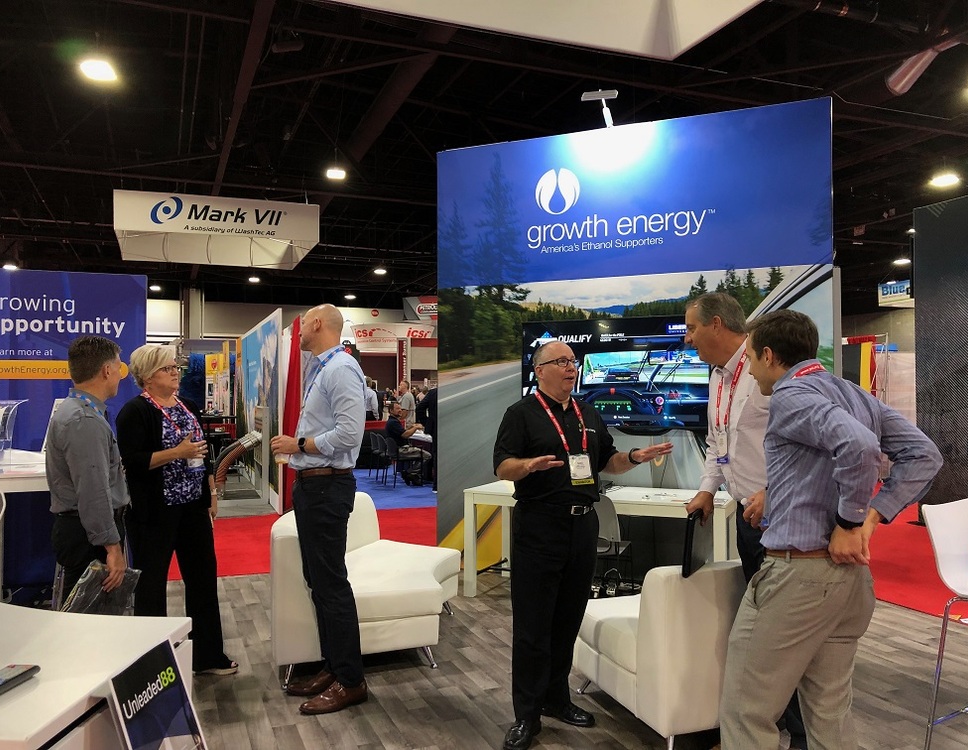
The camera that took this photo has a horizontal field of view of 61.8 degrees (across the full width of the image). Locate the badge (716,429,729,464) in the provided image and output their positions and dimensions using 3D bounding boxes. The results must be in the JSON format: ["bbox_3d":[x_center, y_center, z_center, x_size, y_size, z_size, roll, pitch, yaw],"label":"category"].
[{"bbox_3d":[0.929,0.280,3.150,0.015,0.138,0.090,0,-1,-22],"label":"badge"}]

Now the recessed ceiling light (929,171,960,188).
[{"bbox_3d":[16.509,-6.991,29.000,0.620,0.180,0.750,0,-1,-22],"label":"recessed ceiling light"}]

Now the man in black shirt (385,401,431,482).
[{"bbox_3d":[-1.155,1.026,12.390,0.720,1.280,0.520,0,-1,-18],"label":"man in black shirt"}]

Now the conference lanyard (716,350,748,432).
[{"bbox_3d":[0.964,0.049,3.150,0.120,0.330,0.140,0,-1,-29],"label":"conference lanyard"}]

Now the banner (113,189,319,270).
[{"bbox_3d":[-6.889,-3.629,20.695,4.460,0.874,4.549,0,-1,-22],"label":"banner"}]

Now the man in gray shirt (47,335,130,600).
[{"bbox_3d":[-1.656,0.705,3.413,0.360,1.740,0.480,0,-1,-25],"label":"man in gray shirt"}]

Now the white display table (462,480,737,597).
[{"bbox_3d":[0.828,1.210,5.725,1.820,0.752,0.680,-1,-1,26],"label":"white display table"}]

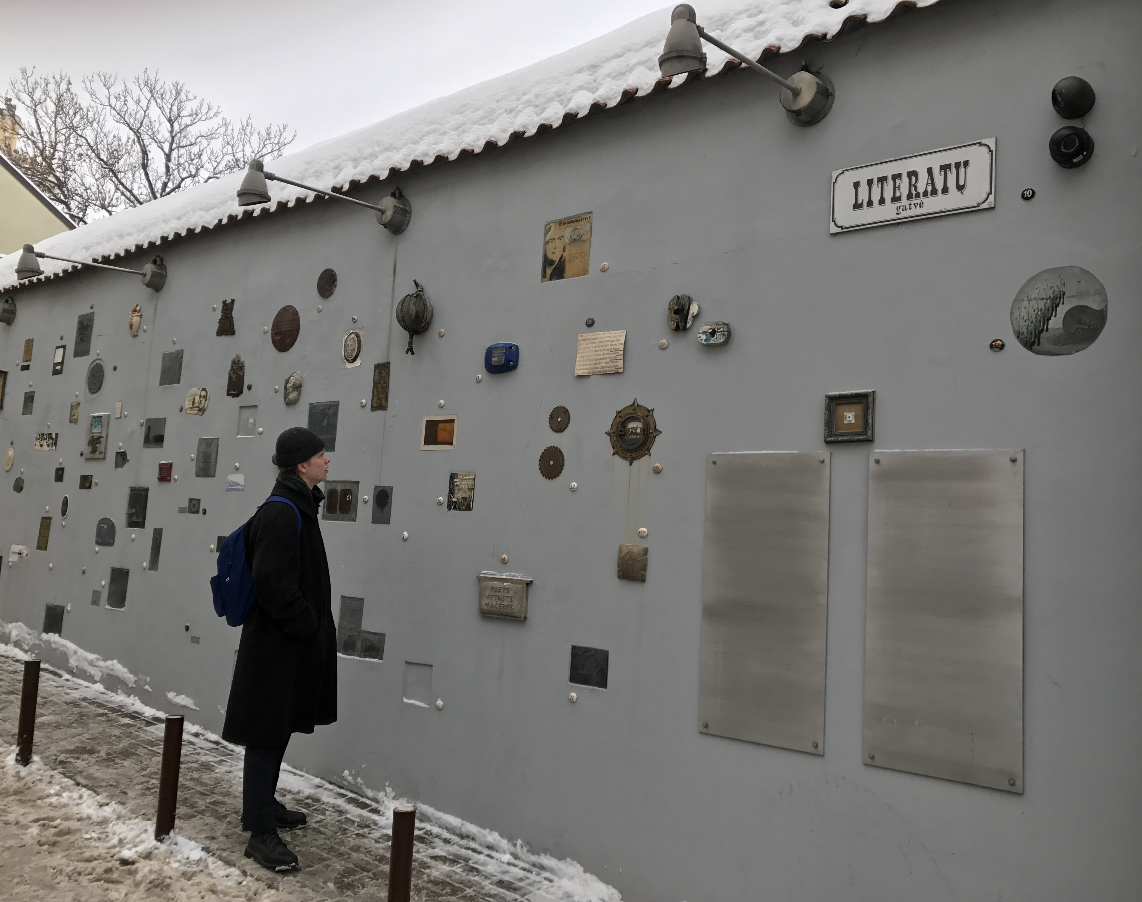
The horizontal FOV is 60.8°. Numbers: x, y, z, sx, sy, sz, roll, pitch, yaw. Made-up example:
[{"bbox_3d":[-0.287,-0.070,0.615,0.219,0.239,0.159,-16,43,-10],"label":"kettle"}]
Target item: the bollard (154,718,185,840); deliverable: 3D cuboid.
[{"bbox_3d":[-1.769,1.436,4.291,0.080,0.515,0.080,-1,-7,38],"label":"bollard"}]

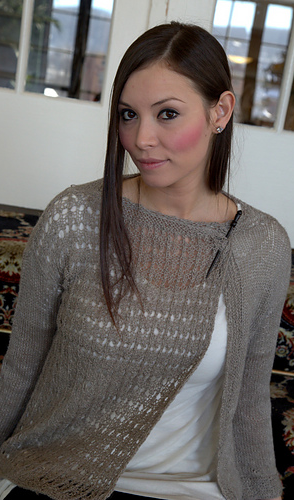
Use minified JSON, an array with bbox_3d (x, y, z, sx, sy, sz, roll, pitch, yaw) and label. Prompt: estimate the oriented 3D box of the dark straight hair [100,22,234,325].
[{"bbox_3d":[0.028,-0.115,1.250,0.180,0.440,0.220,16,17,26],"label":"dark straight hair"}]

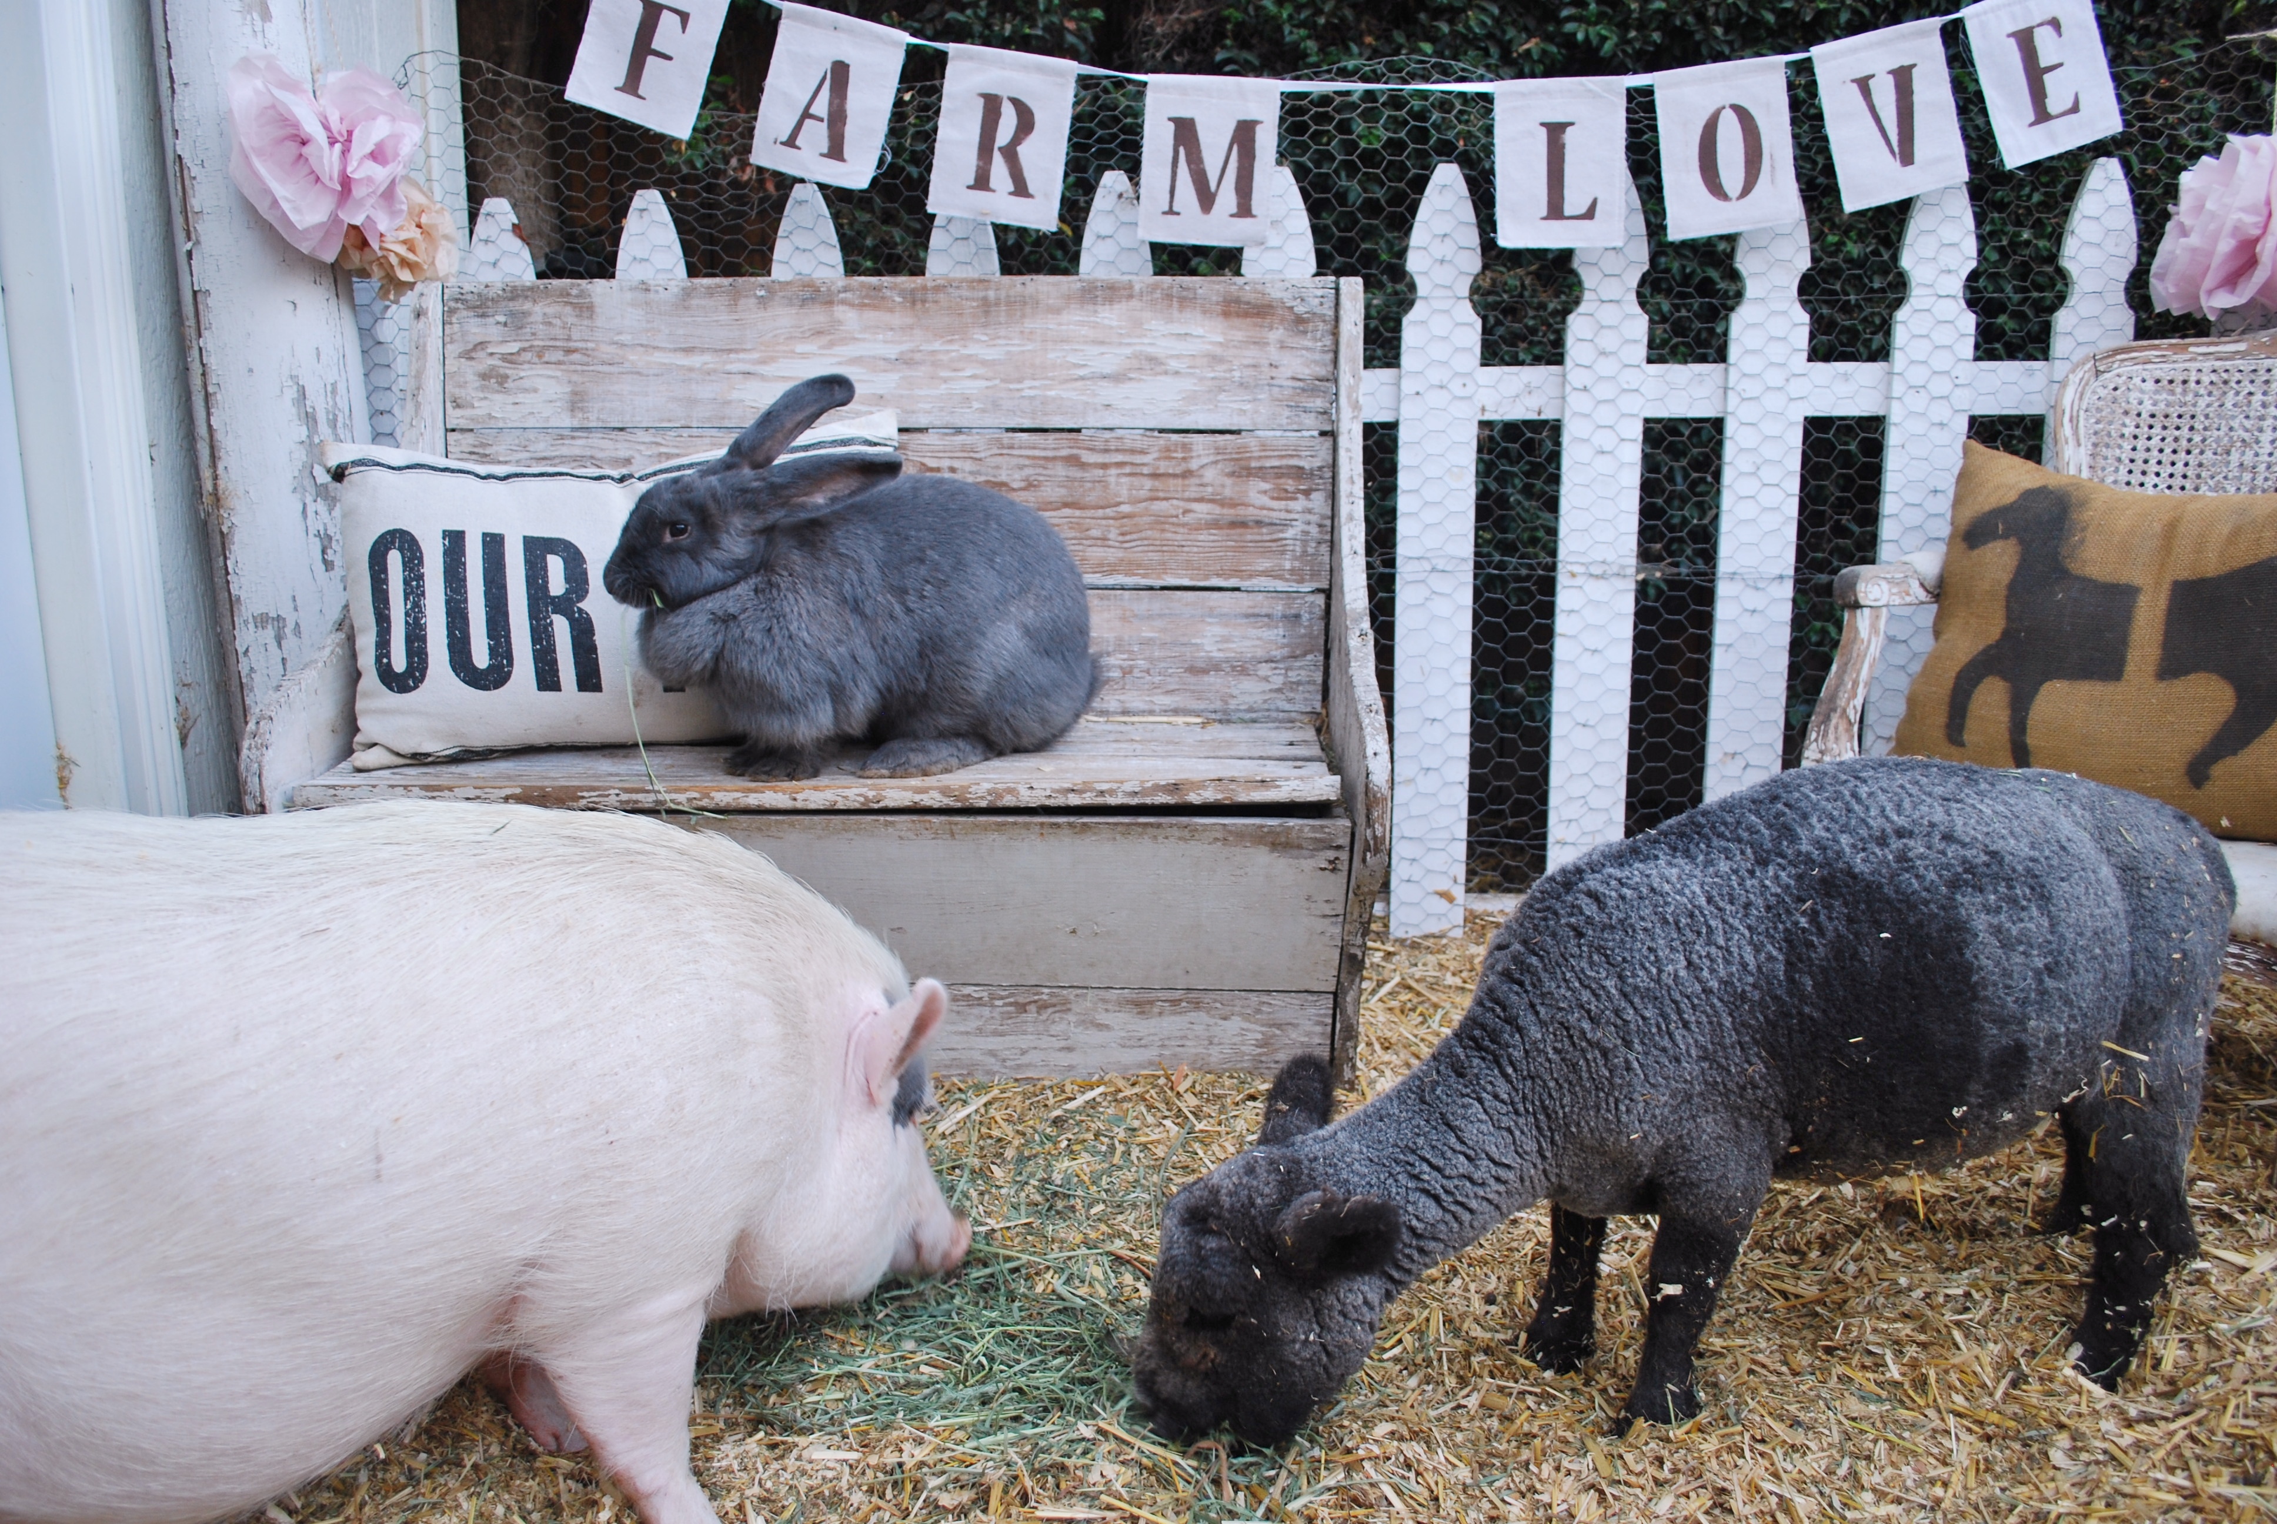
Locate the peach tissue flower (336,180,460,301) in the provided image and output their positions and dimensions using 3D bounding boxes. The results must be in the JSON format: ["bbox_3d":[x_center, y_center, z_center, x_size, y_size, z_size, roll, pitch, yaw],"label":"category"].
[{"bbox_3d":[-0.751,-0.529,1.730,0.125,0.125,0.090,-3,11,-15],"label":"peach tissue flower"}]

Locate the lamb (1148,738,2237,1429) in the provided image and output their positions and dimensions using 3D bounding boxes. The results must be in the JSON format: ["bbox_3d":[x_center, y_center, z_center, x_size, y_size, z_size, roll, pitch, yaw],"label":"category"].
[{"bbox_3d":[0.356,0.198,1.099,0.700,0.390,0.210,-3,11,-14],"label":"lamb"}]

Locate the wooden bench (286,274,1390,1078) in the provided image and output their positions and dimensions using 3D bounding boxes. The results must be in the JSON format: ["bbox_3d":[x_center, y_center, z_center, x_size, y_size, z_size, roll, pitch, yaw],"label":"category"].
[{"bbox_3d":[-0.270,-0.102,1.694,1.000,0.770,0.430,0,10,2],"label":"wooden bench"}]

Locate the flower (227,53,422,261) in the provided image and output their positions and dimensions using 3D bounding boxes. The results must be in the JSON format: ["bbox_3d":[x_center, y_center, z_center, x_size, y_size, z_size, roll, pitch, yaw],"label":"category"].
[{"bbox_3d":[-0.809,-0.601,1.700,0.190,0.200,0.130,-2,11,-12],"label":"flower"}]

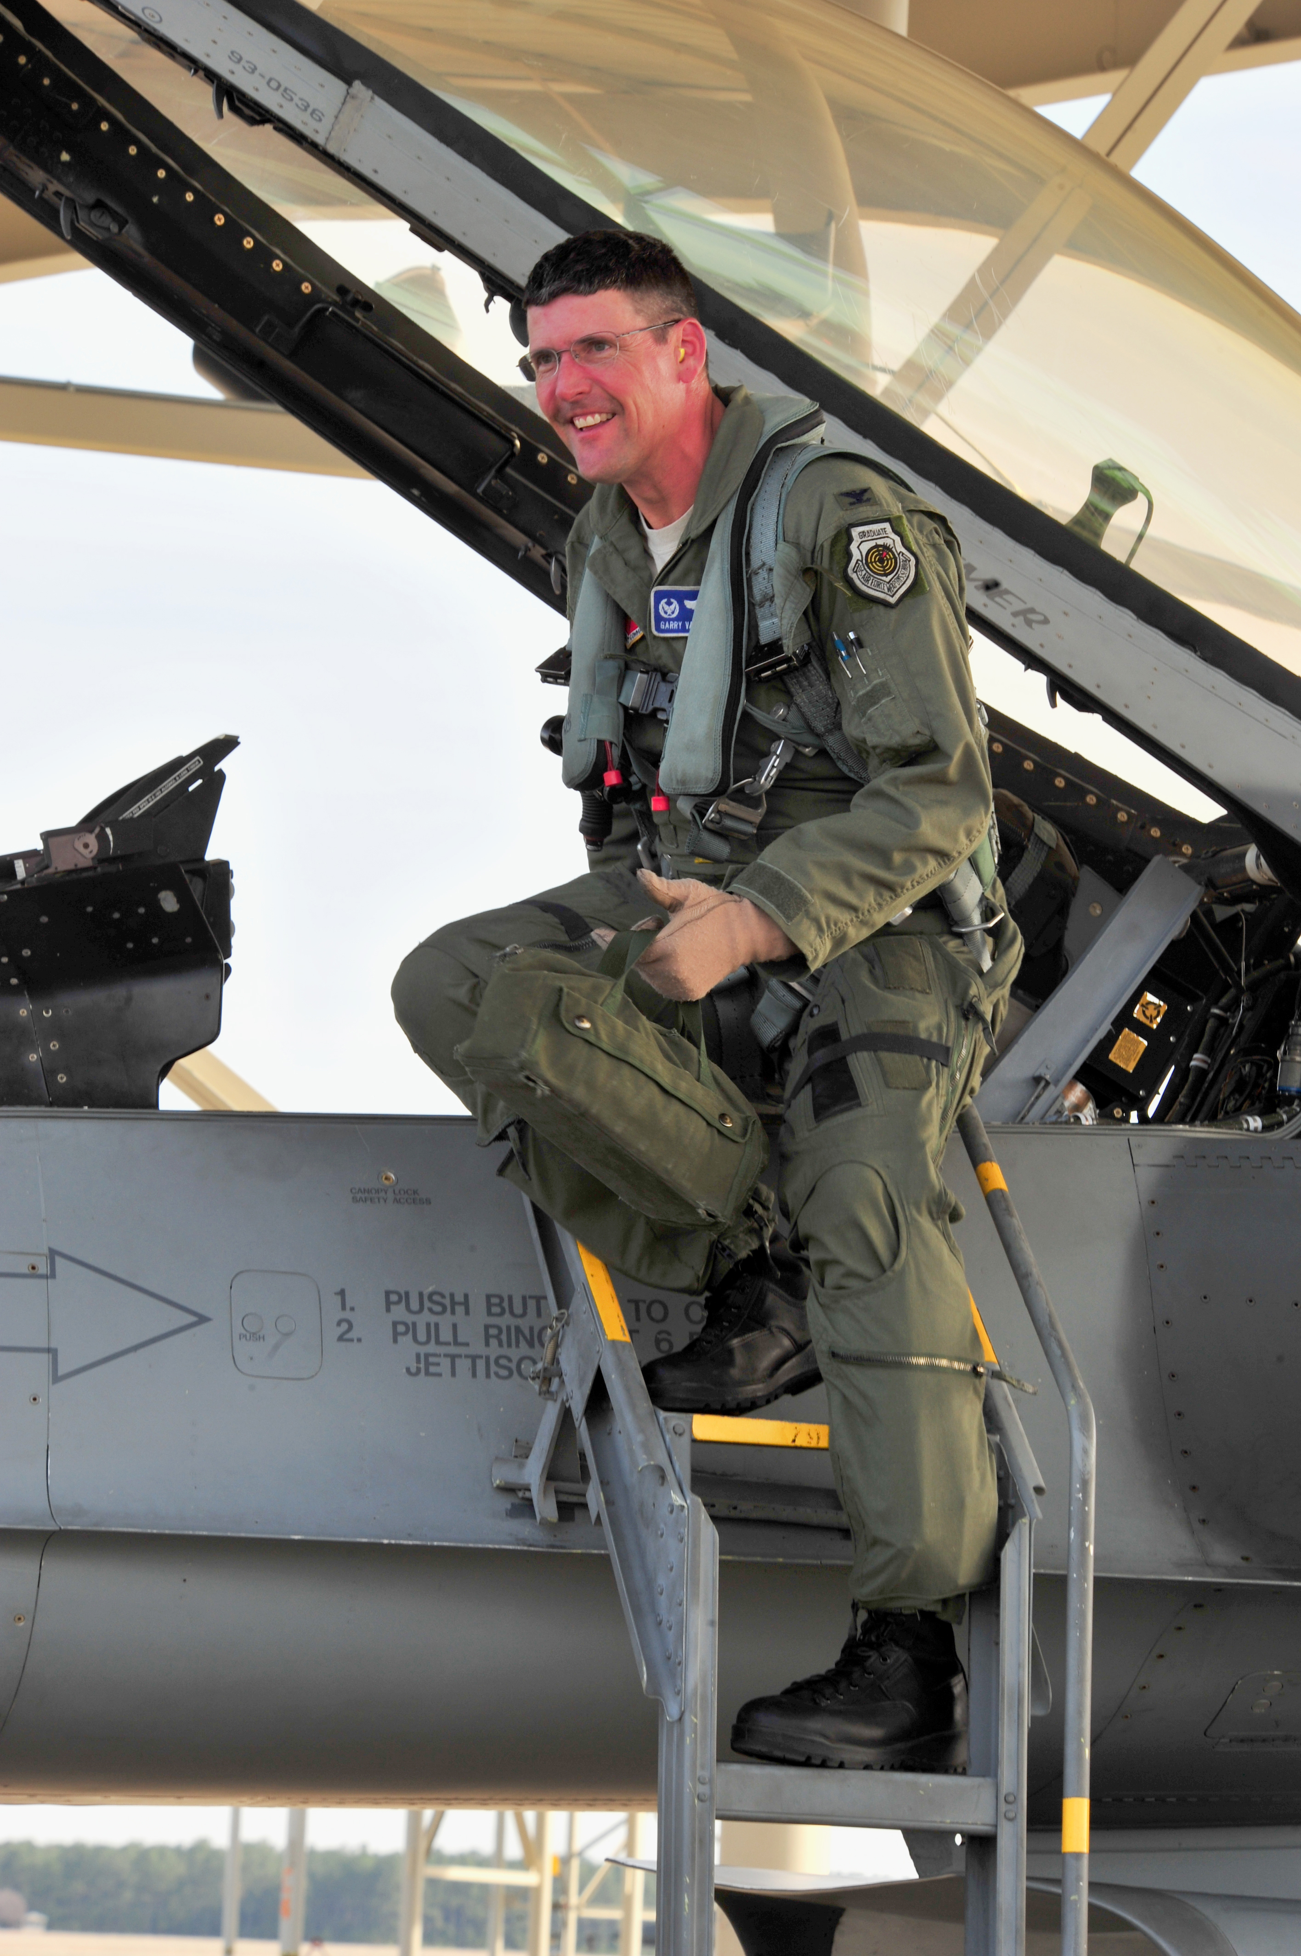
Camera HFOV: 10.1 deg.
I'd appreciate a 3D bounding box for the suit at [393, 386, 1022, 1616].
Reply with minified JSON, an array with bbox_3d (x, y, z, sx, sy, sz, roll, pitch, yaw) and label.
[{"bbox_3d":[0.050,0.014,7.100,0.620,1.190,0.650,-6,-10,41],"label":"suit"}]

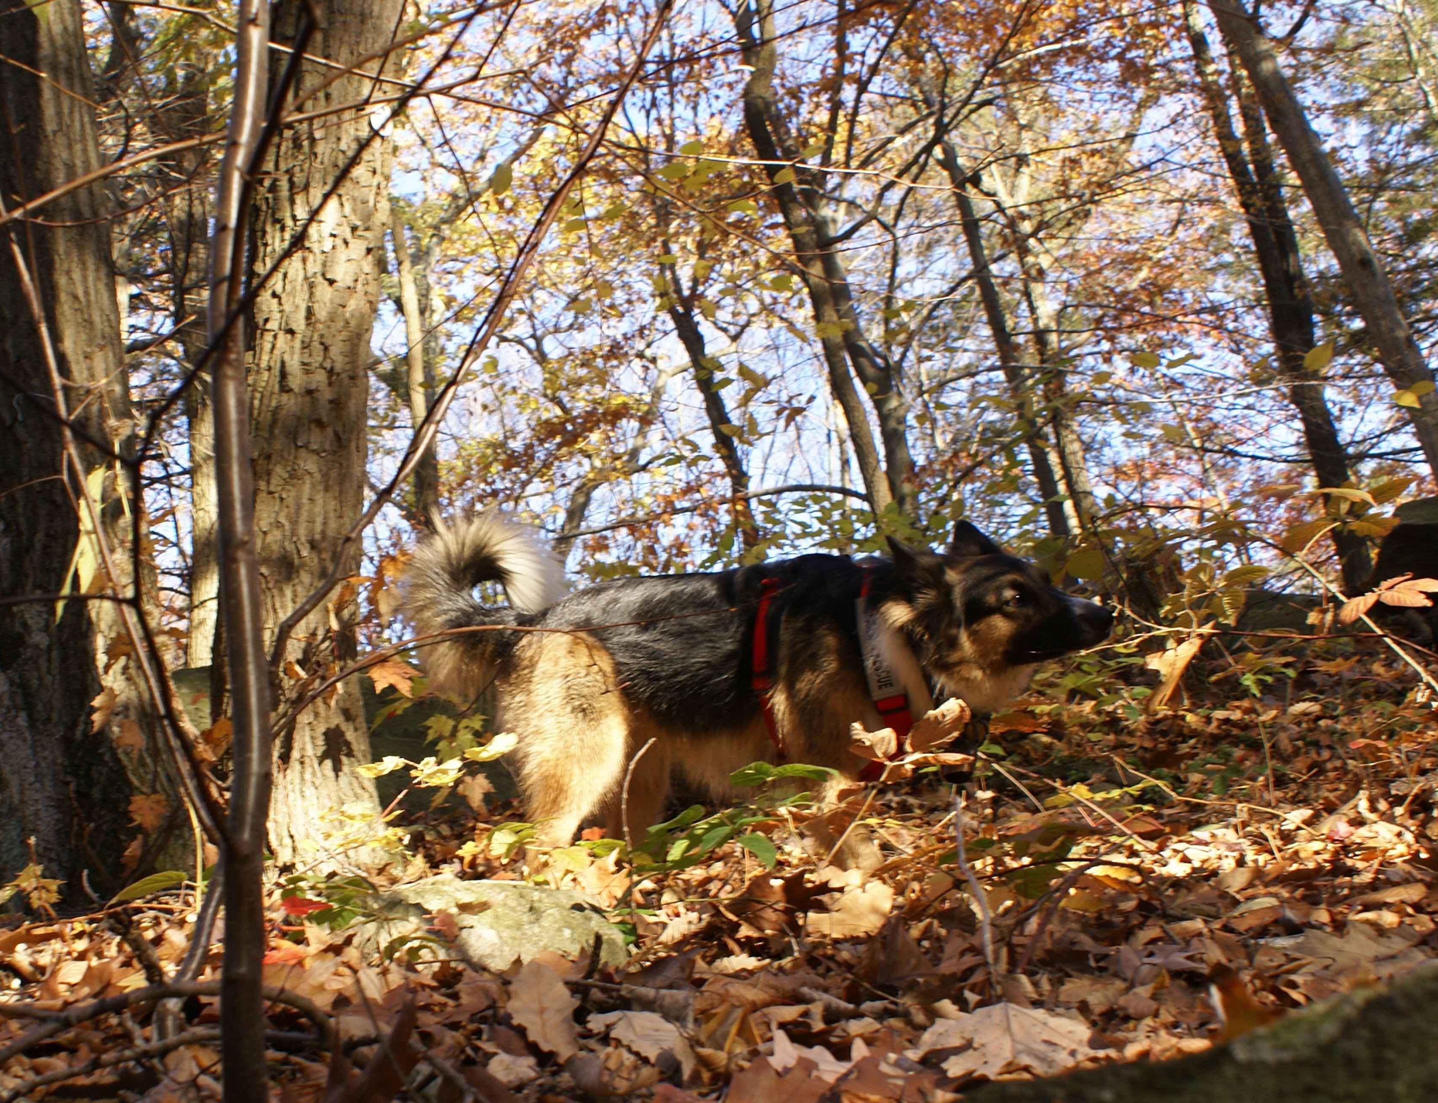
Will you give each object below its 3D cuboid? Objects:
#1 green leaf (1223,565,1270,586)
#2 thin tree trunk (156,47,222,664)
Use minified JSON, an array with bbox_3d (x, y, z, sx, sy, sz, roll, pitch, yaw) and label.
[{"bbox_3d":[0.897,0.039,2.100,0.083,0.035,0.050,-10,-10,23],"label":"green leaf"},{"bbox_3d":[-2.656,-0.994,6.300,0.184,3.178,0.184,-1,-8,-23],"label":"thin tree trunk"}]

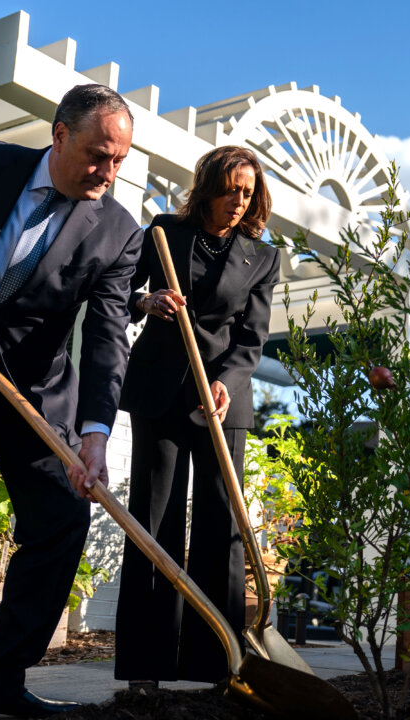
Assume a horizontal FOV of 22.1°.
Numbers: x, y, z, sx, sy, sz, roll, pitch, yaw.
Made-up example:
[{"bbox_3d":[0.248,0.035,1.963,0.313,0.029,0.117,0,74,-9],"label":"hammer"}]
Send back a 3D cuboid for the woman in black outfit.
[{"bbox_3d":[-0.028,0.140,3.146,0.500,1.640,0.440,6,-10,-17],"label":"woman in black outfit"}]

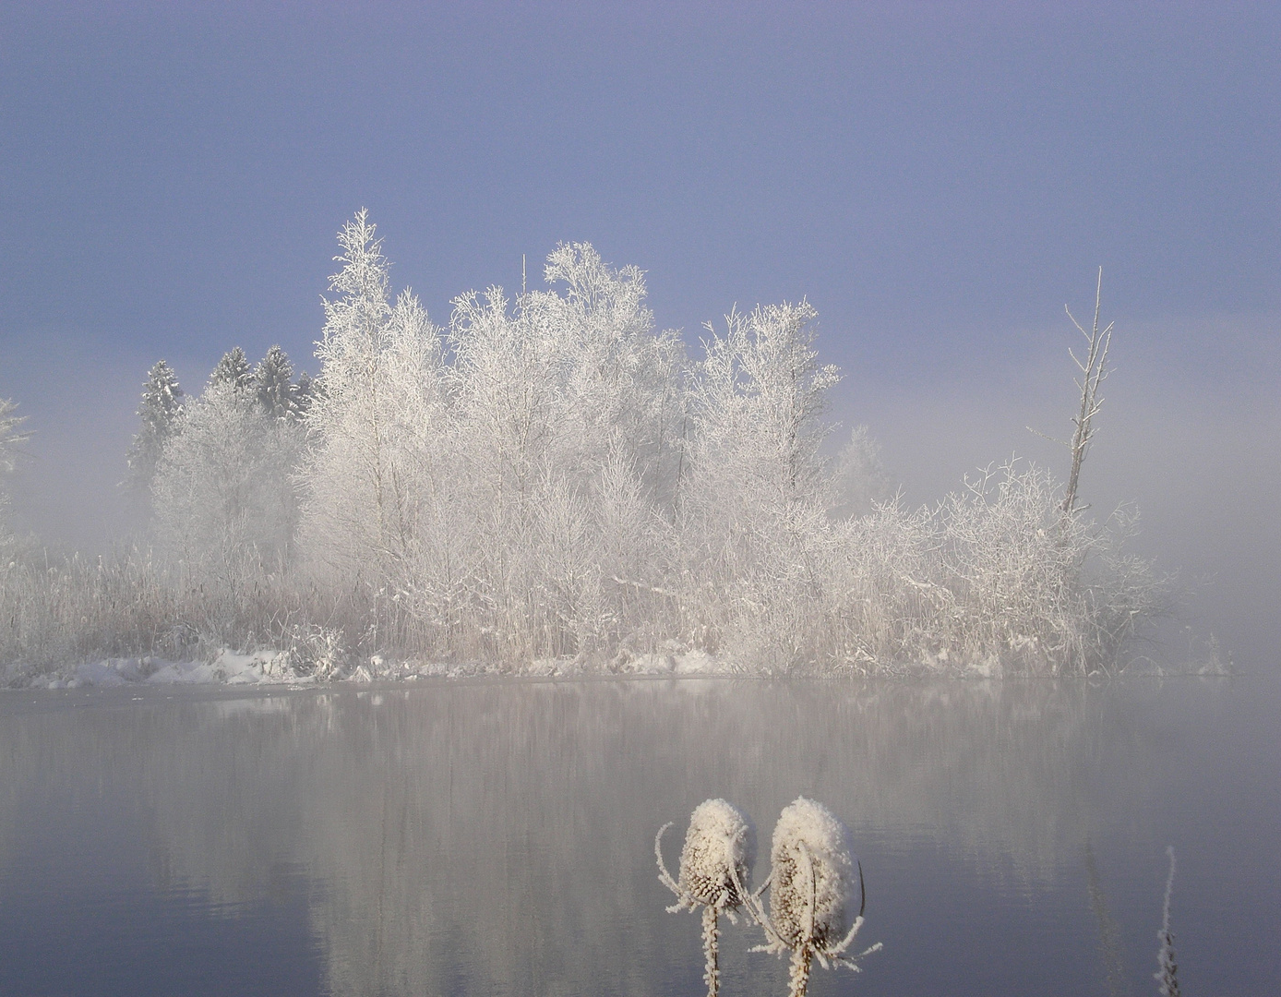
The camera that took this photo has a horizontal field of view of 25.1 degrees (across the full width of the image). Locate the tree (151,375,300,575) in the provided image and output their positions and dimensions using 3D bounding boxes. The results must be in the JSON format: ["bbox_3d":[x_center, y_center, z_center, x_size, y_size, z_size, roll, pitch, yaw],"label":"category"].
[{"bbox_3d":[-12.150,0.380,85.000,4.500,7.910,4.400,0,-2,0],"label":"tree"}]

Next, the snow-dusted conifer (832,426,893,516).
[{"bbox_3d":[8.850,0.910,115.000,2.740,7.750,2.740,-1,-1,0],"label":"snow-dusted conifer"}]

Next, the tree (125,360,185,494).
[{"bbox_3d":[-23.060,-0.320,138.000,3.880,12.640,3.880,-1,-1,0],"label":"tree"}]

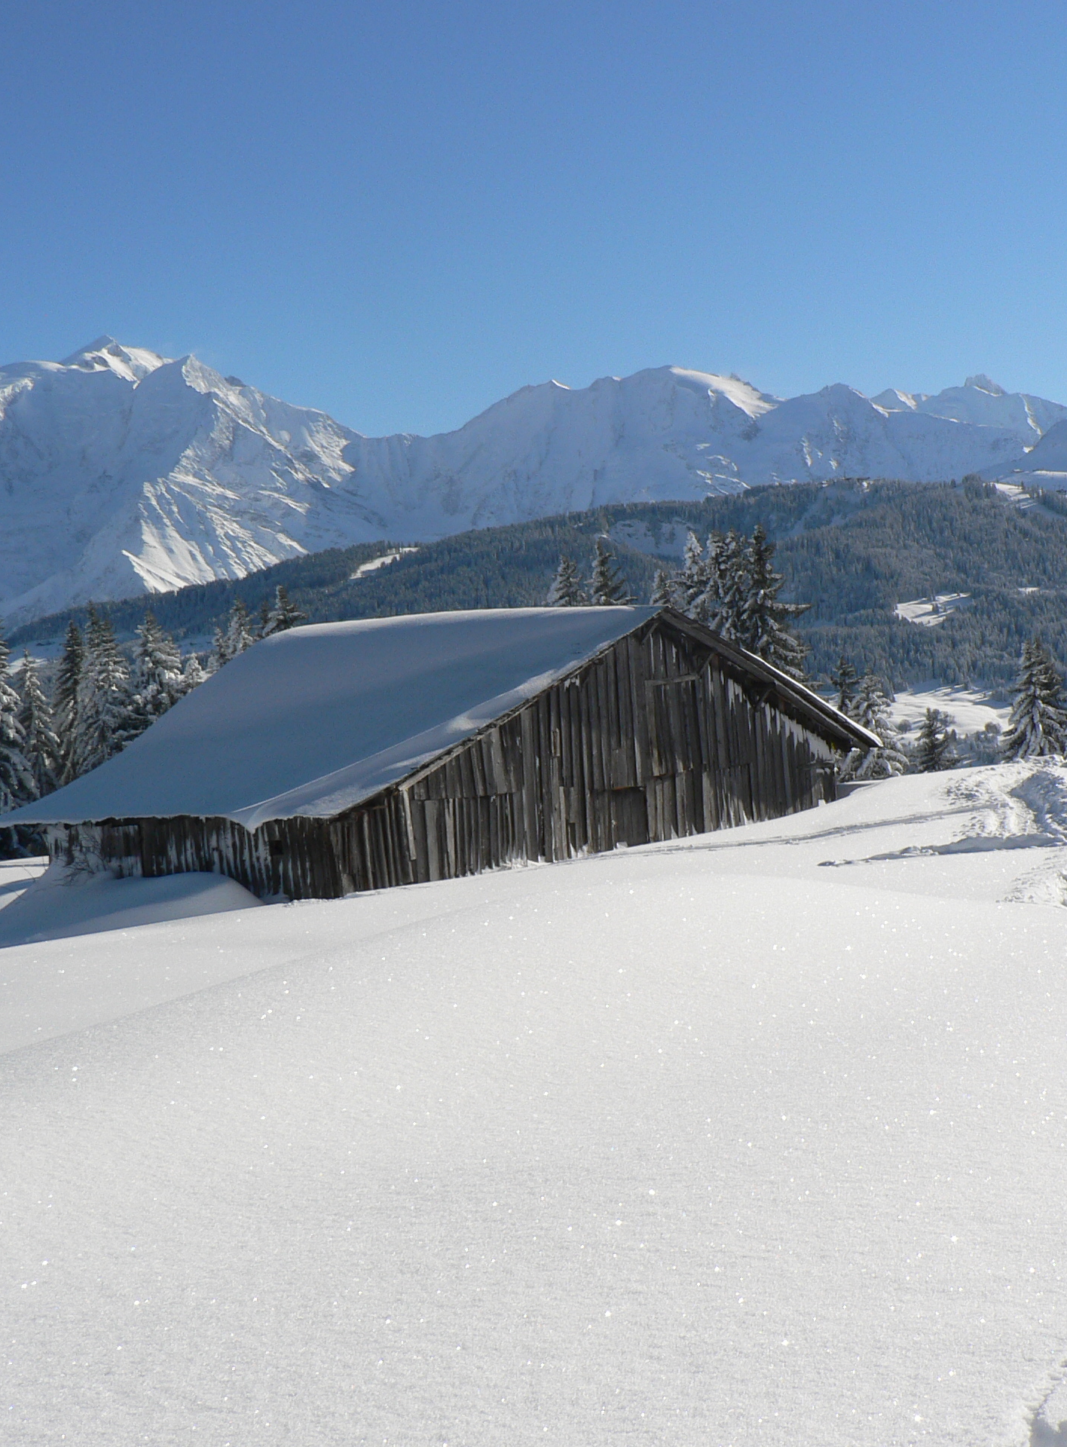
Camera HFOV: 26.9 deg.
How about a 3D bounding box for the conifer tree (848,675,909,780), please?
[{"bbox_3d":[10.129,0.290,66.000,2.008,3.480,2.008,0,1,0],"label":"conifer tree"}]

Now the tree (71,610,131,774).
[{"bbox_3d":[-15.496,-0.054,80.000,2.488,8.059,2.488,0,1,0],"label":"tree"}]

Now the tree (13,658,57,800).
[{"bbox_3d":[-14.748,1.071,66.000,1.874,6.024,1.874,-3,1,0],"label":"tree"}]

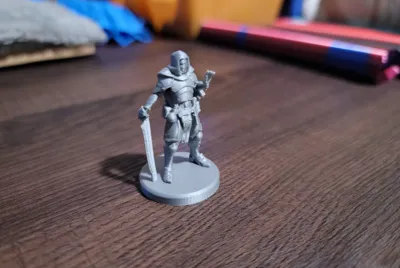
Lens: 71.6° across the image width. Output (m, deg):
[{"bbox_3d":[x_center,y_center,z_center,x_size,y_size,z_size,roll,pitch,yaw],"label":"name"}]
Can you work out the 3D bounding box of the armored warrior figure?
[{"bbox_3d":[-0.007,-0.005,0.081,0.021,0.037,0.011,-16,31,-28],"label":"armored warrior figure"}]

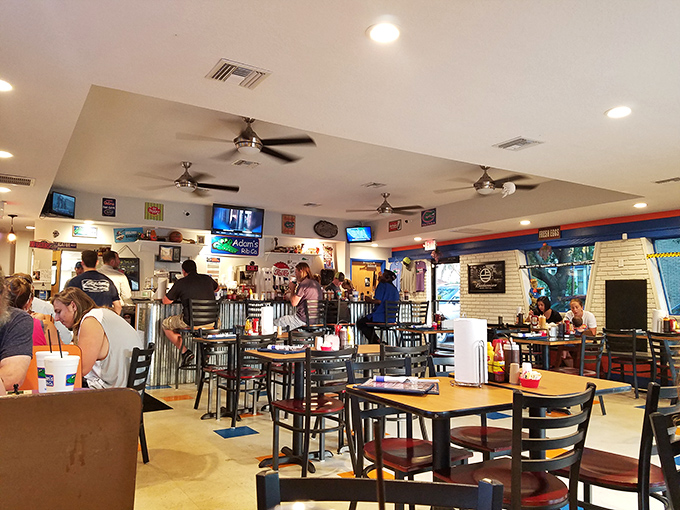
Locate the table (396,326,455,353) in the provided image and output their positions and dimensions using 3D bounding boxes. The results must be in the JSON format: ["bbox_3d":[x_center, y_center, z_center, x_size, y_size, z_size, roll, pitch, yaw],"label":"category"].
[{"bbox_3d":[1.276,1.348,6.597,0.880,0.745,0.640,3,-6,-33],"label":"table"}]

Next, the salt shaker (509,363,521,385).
[{"bbox_3d":[0.802,0.543,2.352,0.050,0.095,0.050,-2,-5,18],"label":"salt shaker"}]

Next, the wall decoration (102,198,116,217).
[{"bbox_3d":[-3.857,-0.786,8.543,0.208,0.306,0.020,3,-6,-33],"label":"wall decoration"}]

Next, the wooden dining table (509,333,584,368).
[{"bbox_3d":[2.170,1.283,5.467,0.700,0.755,0.700,3,-6,-33],"label":"wooden dining table"}]

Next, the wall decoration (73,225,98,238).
[{"bbox_3d":[-4.321,-0.386,8.676,0.375,0.185,0.030,3,-6,-33],"label":"wall decoration"}]

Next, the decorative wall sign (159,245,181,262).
[{"bbox_3d":[-3.057,-0.009,9.194,0.380,0.285,0.035,3,-6,-33],"label":"decorative wall sign"}]

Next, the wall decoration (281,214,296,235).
[{"bbox_3d":[-1.052,-0.626,10.571,0.307,0.398,0.020,3,-6,-33],"label":"wall decoration"}]

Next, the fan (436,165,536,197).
[{"bbox_3d":[1.936,-0.997,6.753,1.330,0.380,1.330,3,-6,-33],"label":"fan"}]

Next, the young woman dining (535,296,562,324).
[{"bbox_3d":[2.982,1.200,7.523,0.750,1.180,0.500,2,-6,-27],"label":"young woman dining"}]

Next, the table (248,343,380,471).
[{"bbox_3d":[-0.046,1.106,3.898,1.260,0.750,0.630,3,-6,-33],"label":"table"}]

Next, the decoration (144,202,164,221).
[{"bbox_3d":[-3.256,-0.761,8.965,0.321,0.297,0.020,3,-6,-33],"label":"decoration"}]

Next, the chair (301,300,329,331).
[{"bbox_3d":[-0.463,1.248,7.589,0.440,1.120,0.470,4,-7,-42],"label":"chair"}]

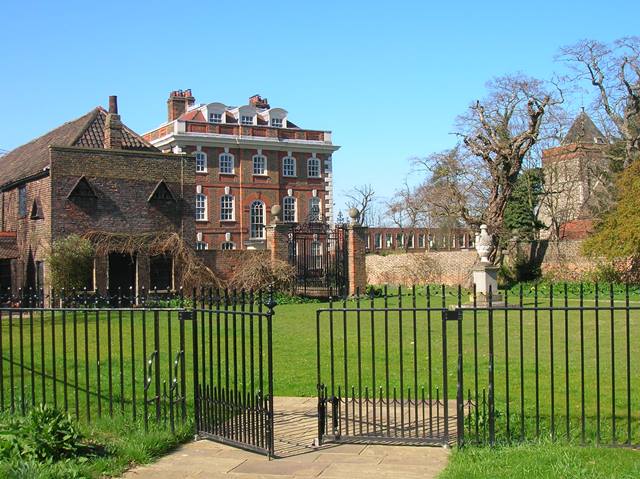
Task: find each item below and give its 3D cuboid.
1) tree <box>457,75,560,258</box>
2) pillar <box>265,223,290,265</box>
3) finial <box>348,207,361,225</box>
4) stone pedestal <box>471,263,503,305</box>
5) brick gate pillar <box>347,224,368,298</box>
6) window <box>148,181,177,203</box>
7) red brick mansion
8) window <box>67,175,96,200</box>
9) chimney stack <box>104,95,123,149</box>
[{"bbox_3d":[9.881,-3.171,41.000,5.200,10.884,4.900,-1,-1,0],"label":"tree"},{"bbox_3d":[-1.548,0.835,28.180,0.640,2.783,0.640,0,-1,-34],"label":"pillar"},{"bbox_3d":[1.334,-0.903,30.000,0.420,0.684,0.420,0,-1,-34],"label":"finial"},{"bbox_3d":[5.064,1.353,23.600,0.700,1.186,0.700,0,-1,-32],"label":"stone pedestal"},{"bbox_3d":[1.392,0.851,30.000,0.640,2.783,0.640,0,-1,-34],"label":"brick gate pillar"},{"bbox_3d":[-5.275,-1.633,26.082,0.900,0.720,0.340,0,-1,-34],"label":"window"},{"bbox_3d":[-6.899,-4.214,63.098,13.300,14.800,9.800,0,-1,-30],"label":"red brick mansion"},{"bbox_3d":[-7.527,-1.637,24.563,0.920,0.760,0.340,0,-1,-34],"label":"window"},{"bbox_3d":[-6.879,-3.872,25.846,0.460,1.849,0.580,0,-1,-34],"label":"chimney stack"}]

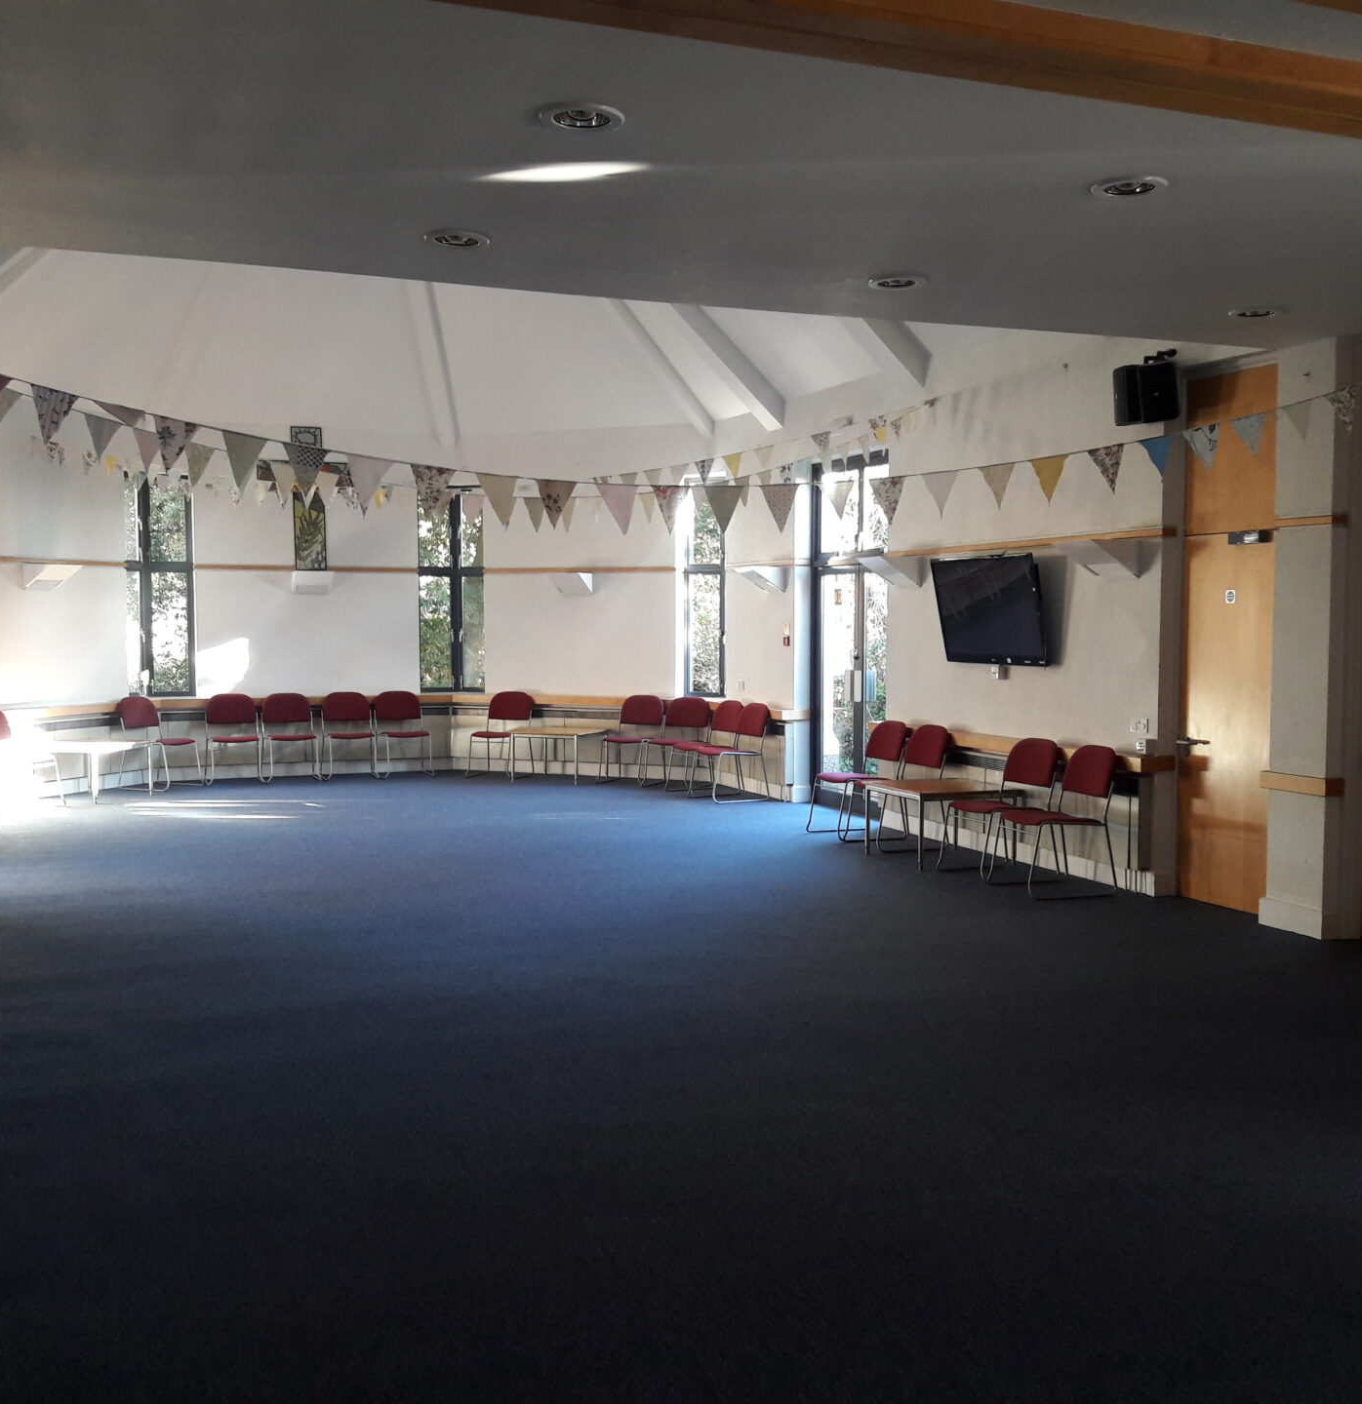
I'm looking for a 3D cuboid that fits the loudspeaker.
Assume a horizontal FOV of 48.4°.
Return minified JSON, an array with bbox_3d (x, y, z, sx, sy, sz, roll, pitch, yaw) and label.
[{"bbox_3d":[2.525,-1.670,8.234,0.238,0.307,0.233,-9,5,-12],"label":"loudspeaker"}]

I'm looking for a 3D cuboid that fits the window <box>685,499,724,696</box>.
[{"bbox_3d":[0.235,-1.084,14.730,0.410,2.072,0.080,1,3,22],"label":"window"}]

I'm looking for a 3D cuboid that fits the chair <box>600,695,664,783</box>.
[{"bbox_3d":[-0.470,0.365,14.545,0.508,0.830,0.578,1,3,23],"label":"chair"}]

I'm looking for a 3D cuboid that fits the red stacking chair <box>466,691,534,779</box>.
[{"bbox_3d":[-1.807,0.331,15.173,0.508,0.830,0.578,1,3,20],"label":"red stacking chair"}]

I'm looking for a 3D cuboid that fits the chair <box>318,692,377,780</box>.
[{"bbox_3d":[-3.305,0.334,15.138,0.508,0.830,0.578,-1,3,-20],"label":"chair"}]

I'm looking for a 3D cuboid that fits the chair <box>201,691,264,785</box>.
[{"bbox_3d":[-4.267,0.350,14.478,0.505,0.822,0.564,-1,4,-23],"label":"chair"}]

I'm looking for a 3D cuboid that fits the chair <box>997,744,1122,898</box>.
[{"bbox_3d":[2.166,0.684,8.815,0.578,0.830,0.508,-1,3,-19],"label":"chair"}]

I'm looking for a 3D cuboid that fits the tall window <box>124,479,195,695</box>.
[{"bbox_3d":[-4.992,-1.098,14.432,0.660,2.060,0.170,-3,4,-43],"label":"tall window"}]

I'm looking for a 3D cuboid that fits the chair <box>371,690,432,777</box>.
[{"bbox_3d":[-2.782,0.311,15.160,0.505,0.822,0.564,-1,4,-23],"label":"chair"}]

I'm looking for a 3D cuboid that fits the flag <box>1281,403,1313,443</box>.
[{"bbox_3d":[2.510,-1.140,6.166,0.150,0.175,0.015,-1,3,-12],"label":"flag"}]

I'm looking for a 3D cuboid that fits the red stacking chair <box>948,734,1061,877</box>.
[{"bbox_3d":[1.960,0.647,9.269,0.564,0.822,0.505,-1,3,-20],"label":"red stacking chair"}]

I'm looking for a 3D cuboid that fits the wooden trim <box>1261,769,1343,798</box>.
[{"bbox_3d":[3.054,0.399,7.461,0.100,0.086,0.440,-1,3,-21],"label":"wooden trim"}]

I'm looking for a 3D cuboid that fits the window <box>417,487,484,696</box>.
[{"bbox_3d":[-2.335,-1.144,15.428,0.680,2.050,0.170,0,3,2],"label":"window"}]

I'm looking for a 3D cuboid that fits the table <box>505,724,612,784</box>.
[{"bbox_3d":[-1.162,0.513,14.657,0.703,0.475,0.703,1,4,23],"label":"table"}]

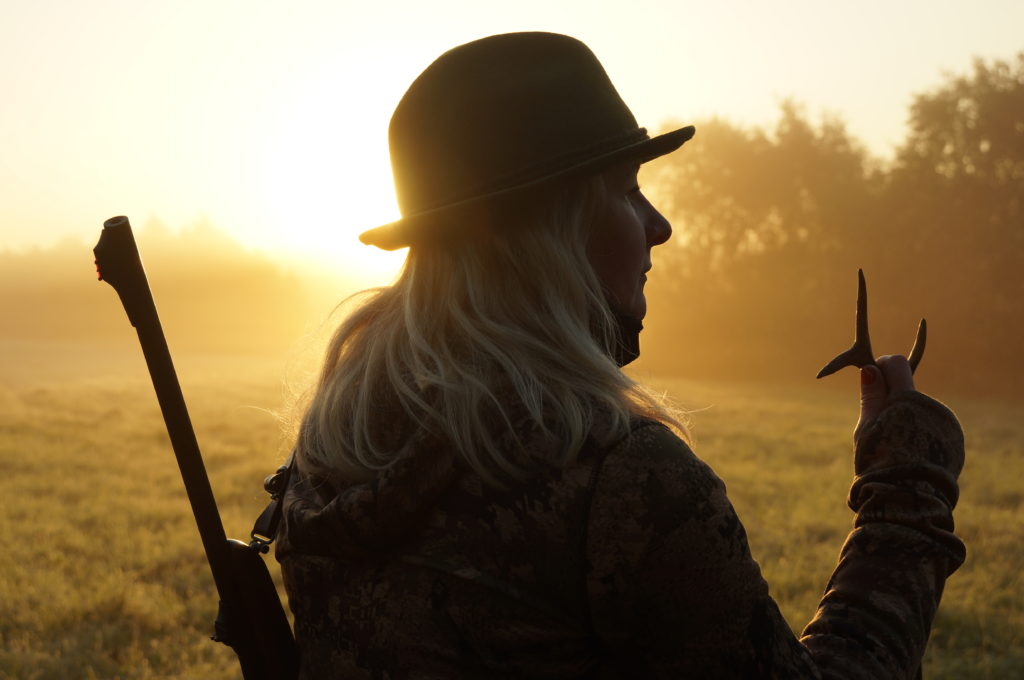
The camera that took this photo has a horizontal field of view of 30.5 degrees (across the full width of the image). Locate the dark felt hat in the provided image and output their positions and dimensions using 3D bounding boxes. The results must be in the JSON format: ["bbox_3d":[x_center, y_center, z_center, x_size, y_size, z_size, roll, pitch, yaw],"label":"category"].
[{"bbox_3d":[-0.004,-0.176,1.500,0.288,0.138,0.255,-20,7,-21],"label":"dark felt hat"}]

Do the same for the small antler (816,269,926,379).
[{"bbox_3d":[0.307,-0.007,1.600,0.094,0.108,0.050,0,0,0],"label":"small antler"}]

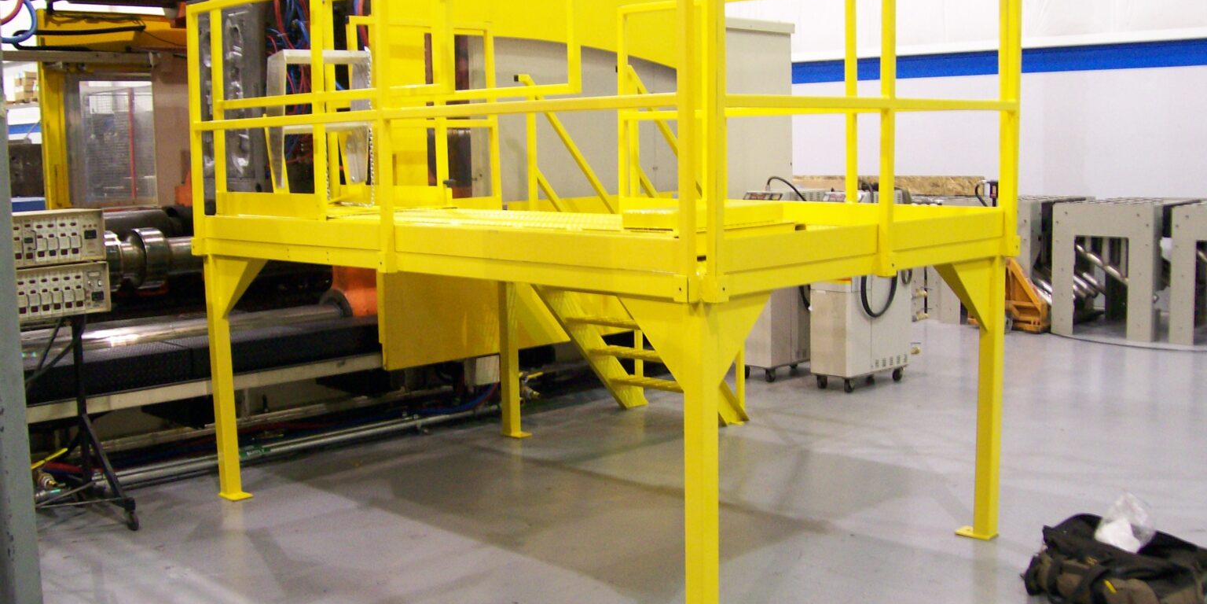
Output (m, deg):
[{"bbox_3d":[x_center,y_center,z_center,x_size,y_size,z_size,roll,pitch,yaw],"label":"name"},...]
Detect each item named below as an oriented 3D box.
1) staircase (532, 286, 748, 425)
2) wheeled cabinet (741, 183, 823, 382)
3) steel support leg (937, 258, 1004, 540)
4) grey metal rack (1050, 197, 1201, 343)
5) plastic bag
[{"bbox_3d":[0.220,0.105,7.359,1.030,1.250,0.860,-8,10,-44],"label":"staircase"},{"bbox_3d":[1.312,-0.143,8.959,0.720,1.320,0.300,-8,10,-44],"label":"wheeled cabinet"},{"bbox_3d":[1.382,0.396,5.142,0.430,1.165,0.350,-8,10,-44],"label":"steel support leg"},{"bbox_3d":[4.324,-0.288,10.461,0.860,1.100,0.880,-8,10,-44],"label":"grey metal rack"},{"bbox_3d":[1.833,0.764,4.412,0.160,0.205,0.180,-8,10,-44],"label":"plastic bag"}]

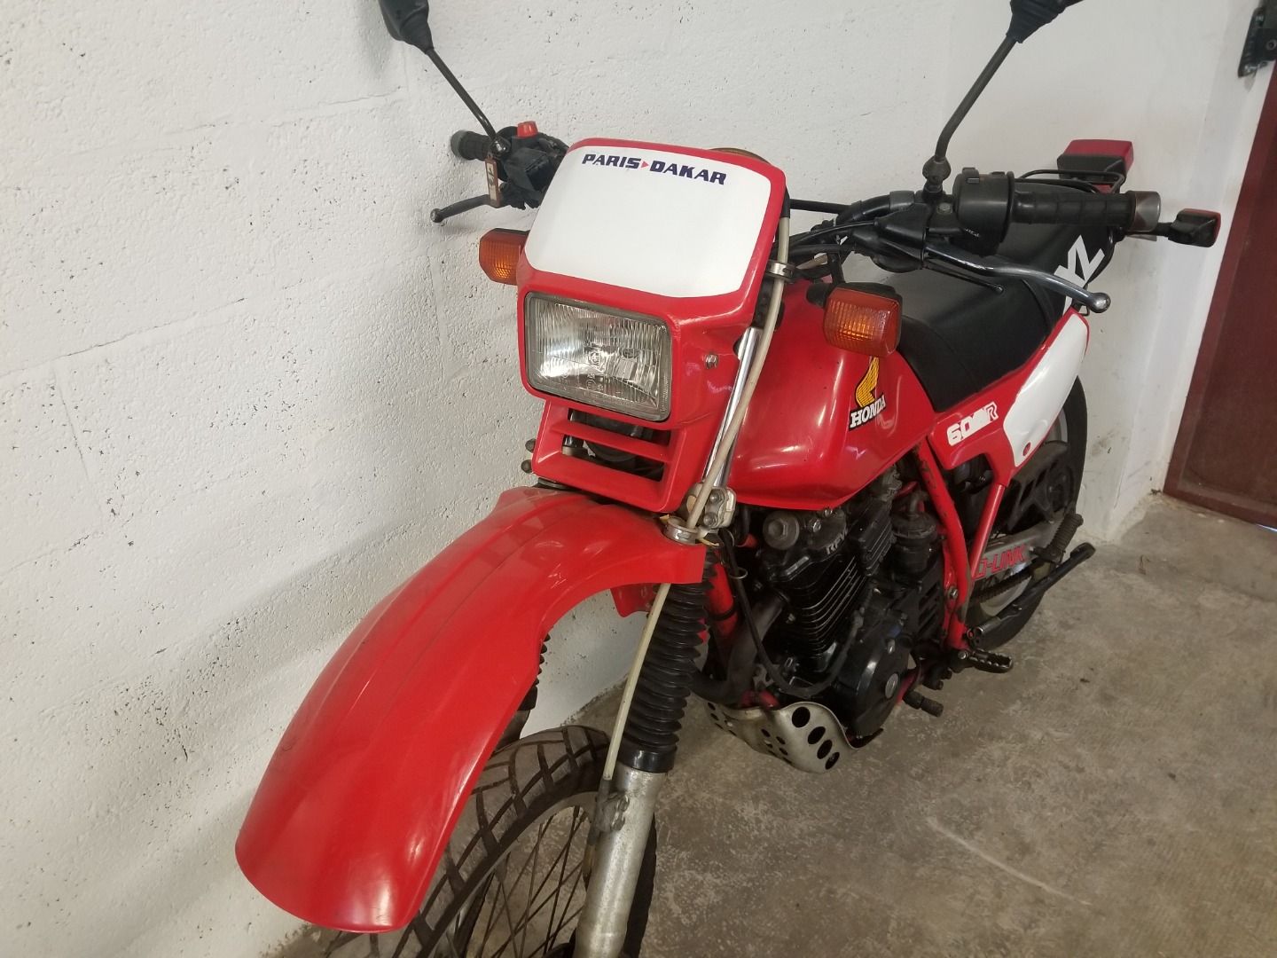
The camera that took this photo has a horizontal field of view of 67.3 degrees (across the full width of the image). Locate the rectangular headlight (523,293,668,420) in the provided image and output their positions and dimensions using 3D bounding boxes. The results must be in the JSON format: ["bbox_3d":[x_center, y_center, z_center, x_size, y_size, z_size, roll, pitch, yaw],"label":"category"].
[{"bbox_3d":[-0.026,-0.129,0.949,0.168,0.104,0.080,15,29,27],"label":"rectangular headlight"}]

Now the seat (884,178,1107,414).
[{"bbox_3d":[0.579,-0.329,1.631,0.245,0.200,0.780,16,34,39],"label":"seat"}]

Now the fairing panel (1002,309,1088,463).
[{"bbox_3d":[0.679,-0.156,1.580,0.045,0.195,0.330,16,34,39],"label":"fairing panel"}]

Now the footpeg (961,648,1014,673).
[{"bbox_3d":[0.552,0.281,1.513,0.085,0.032,0.045,16,34,39],"label":"footpeg"}]

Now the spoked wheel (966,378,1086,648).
[{"bbox_3d":[0.766,0.045,1.982,0.125,0.640,0.640,16,34,39],"label":"spoked wheel"}]

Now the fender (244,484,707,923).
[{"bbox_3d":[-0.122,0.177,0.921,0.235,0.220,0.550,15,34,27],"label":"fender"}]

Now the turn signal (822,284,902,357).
[{"bbox_3d":[0.218,-0.153,0.934,0.070,0.057,0.055,15,34,27],"label":"turn signal"}]

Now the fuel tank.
[{"bbox_3d":[0.194,-0.150,1.239,0.290,0.270,0.480,16,34,39],"label":"fuel tank"}]

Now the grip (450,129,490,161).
[{"bbox_3d":[-0.203,-0.431,1.258,0.038,0.038,0.136,-21,32,-29],"label":"grip"}]

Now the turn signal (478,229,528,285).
[{"bbox_3d":[-0.149,-0.259,1.119,0.070,0.057,0.055,15,34,27],"label":"turn signal"}]

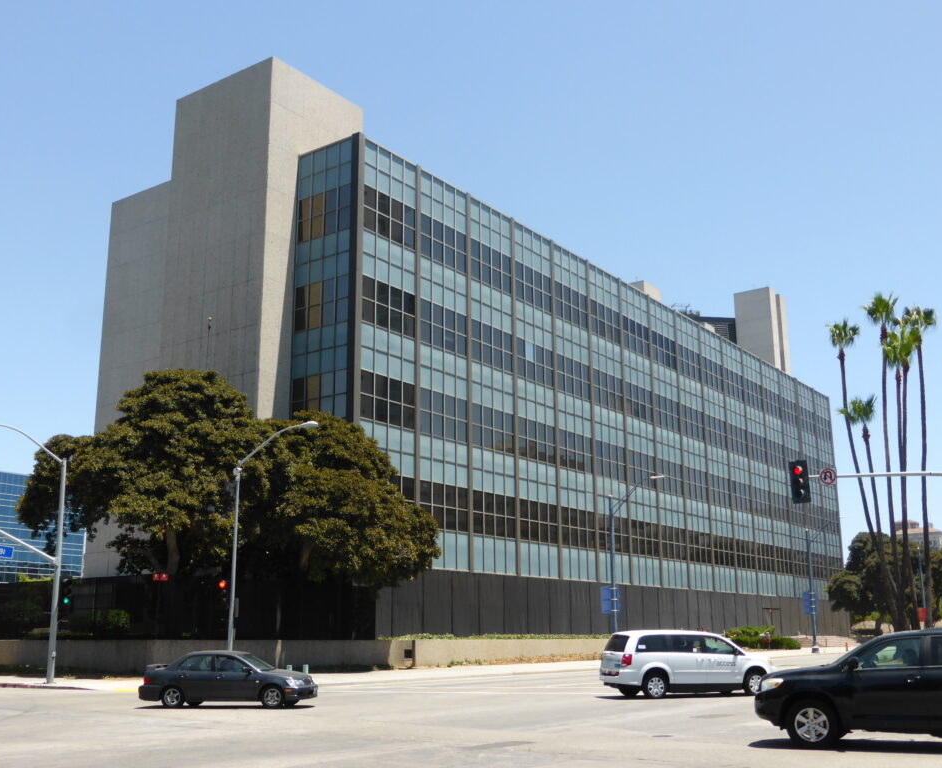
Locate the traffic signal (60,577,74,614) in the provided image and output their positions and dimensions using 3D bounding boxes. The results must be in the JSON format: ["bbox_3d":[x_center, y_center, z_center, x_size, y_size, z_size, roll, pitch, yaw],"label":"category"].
[{"bbox_3d":[-15.391,8.009,39.300,0.360,1.290,0.560,-10,-17,35],"label":"traffic signal"}]

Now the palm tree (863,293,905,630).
[{"bbox_3d":[39.367,7.105,96.181,3.670,32.720,3.500,-6,-15,22],"label":"palm tree"}]

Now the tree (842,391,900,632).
[{"bbox_3d":[37.120,12.114,95.904,4.150,22.880,3.600,-6,-15,20],"label":"tree"}]

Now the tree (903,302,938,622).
[{"bbox_3d":[42.434,7.788,95.777,4.190,31.170,3.500,-6,-15,23],"label":"tree"}]

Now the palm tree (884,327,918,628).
[{"bbox_3d":[40.474,8.739,95.309,3.570,29.120,3.500,-6,-15,22],"label":"palm tree"}]

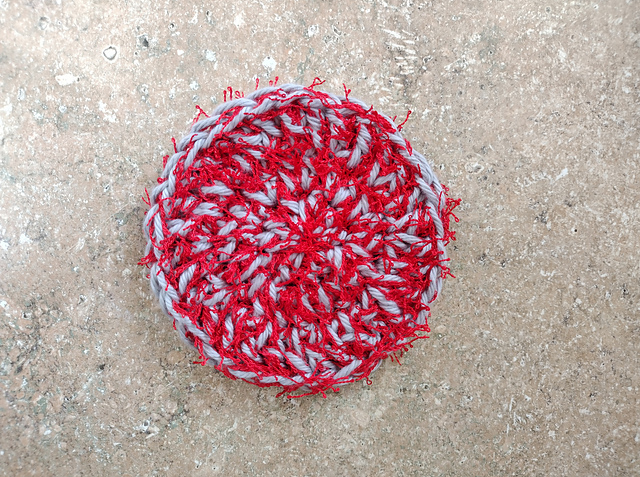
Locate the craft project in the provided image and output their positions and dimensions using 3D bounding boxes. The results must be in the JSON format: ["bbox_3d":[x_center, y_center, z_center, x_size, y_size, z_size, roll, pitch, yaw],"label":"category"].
[{"bbox_3d":[-0.007,0.001,0.179,0.108,0.016,0.108,0,87,0],"label":"craft project"}]

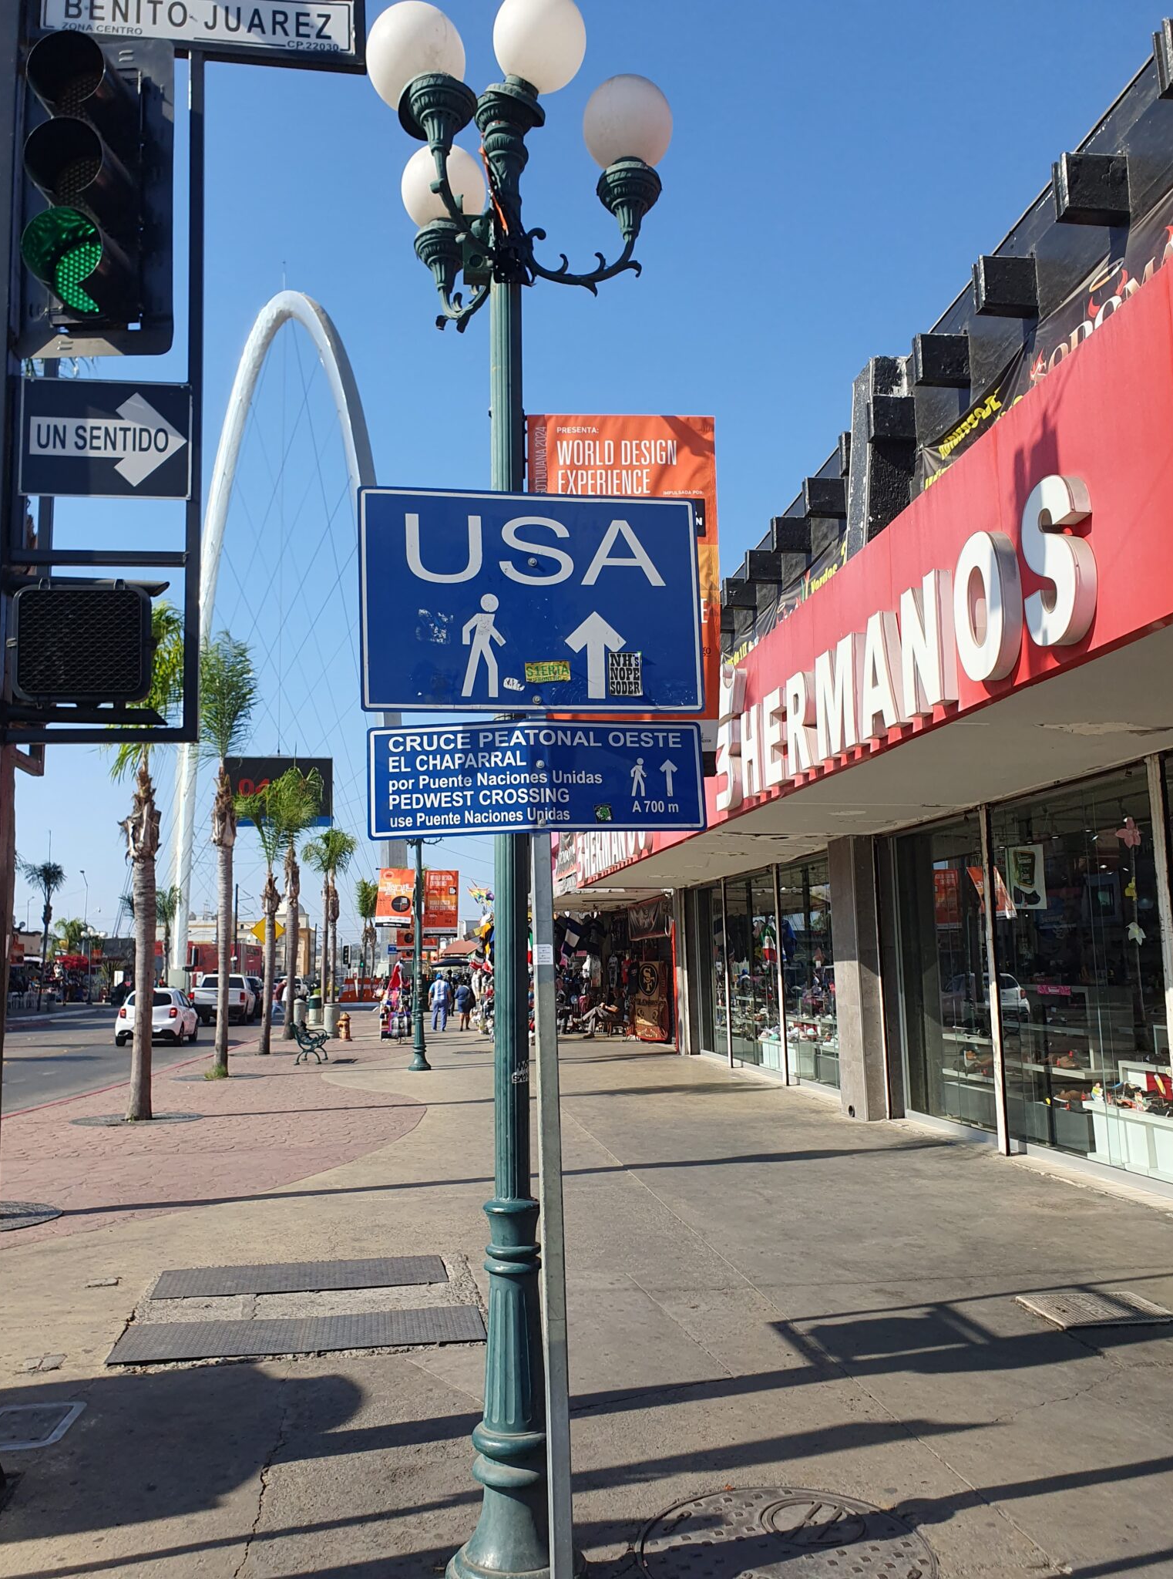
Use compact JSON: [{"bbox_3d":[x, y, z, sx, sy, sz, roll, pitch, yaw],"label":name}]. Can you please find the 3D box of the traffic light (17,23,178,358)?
[{"bbox_3d":[-1.827,-2.200,4.420,0.600,1.320,0.450,-1,-9,-1],"label":"traffic light"}]

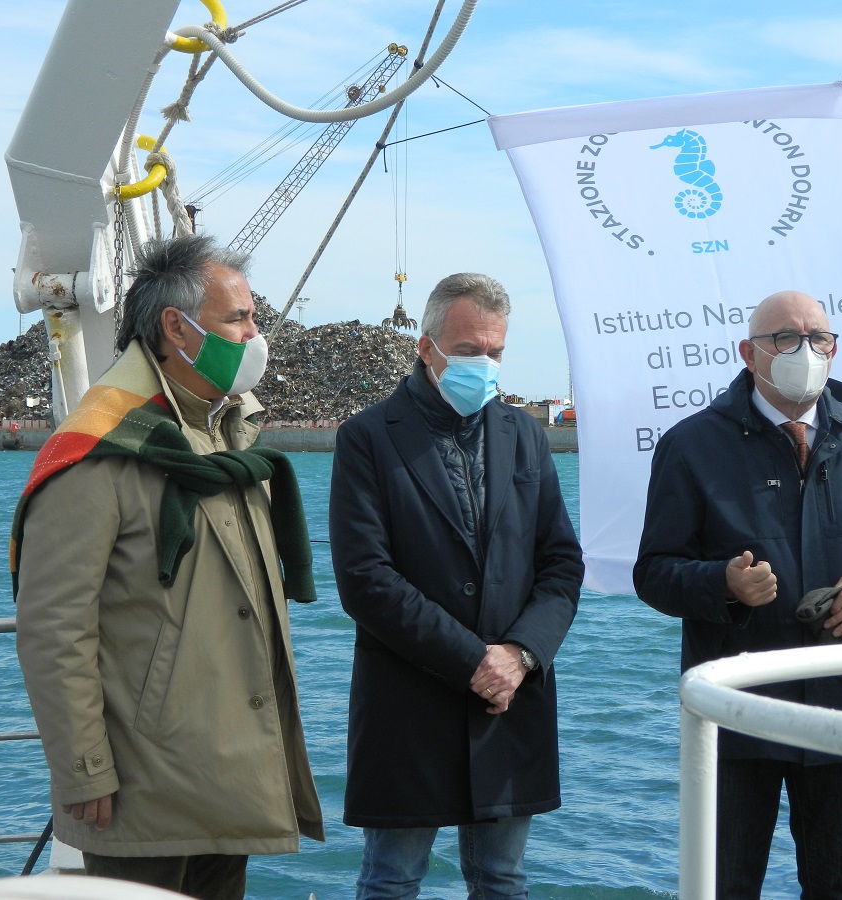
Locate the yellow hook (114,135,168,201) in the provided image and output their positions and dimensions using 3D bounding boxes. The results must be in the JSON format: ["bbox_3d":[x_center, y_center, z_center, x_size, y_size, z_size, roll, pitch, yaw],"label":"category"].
[{"bbox_3d":[-0.664,-0.664,5.700,0.140,0.155,0.090,0,1,18],"label":"yellow hook"}]

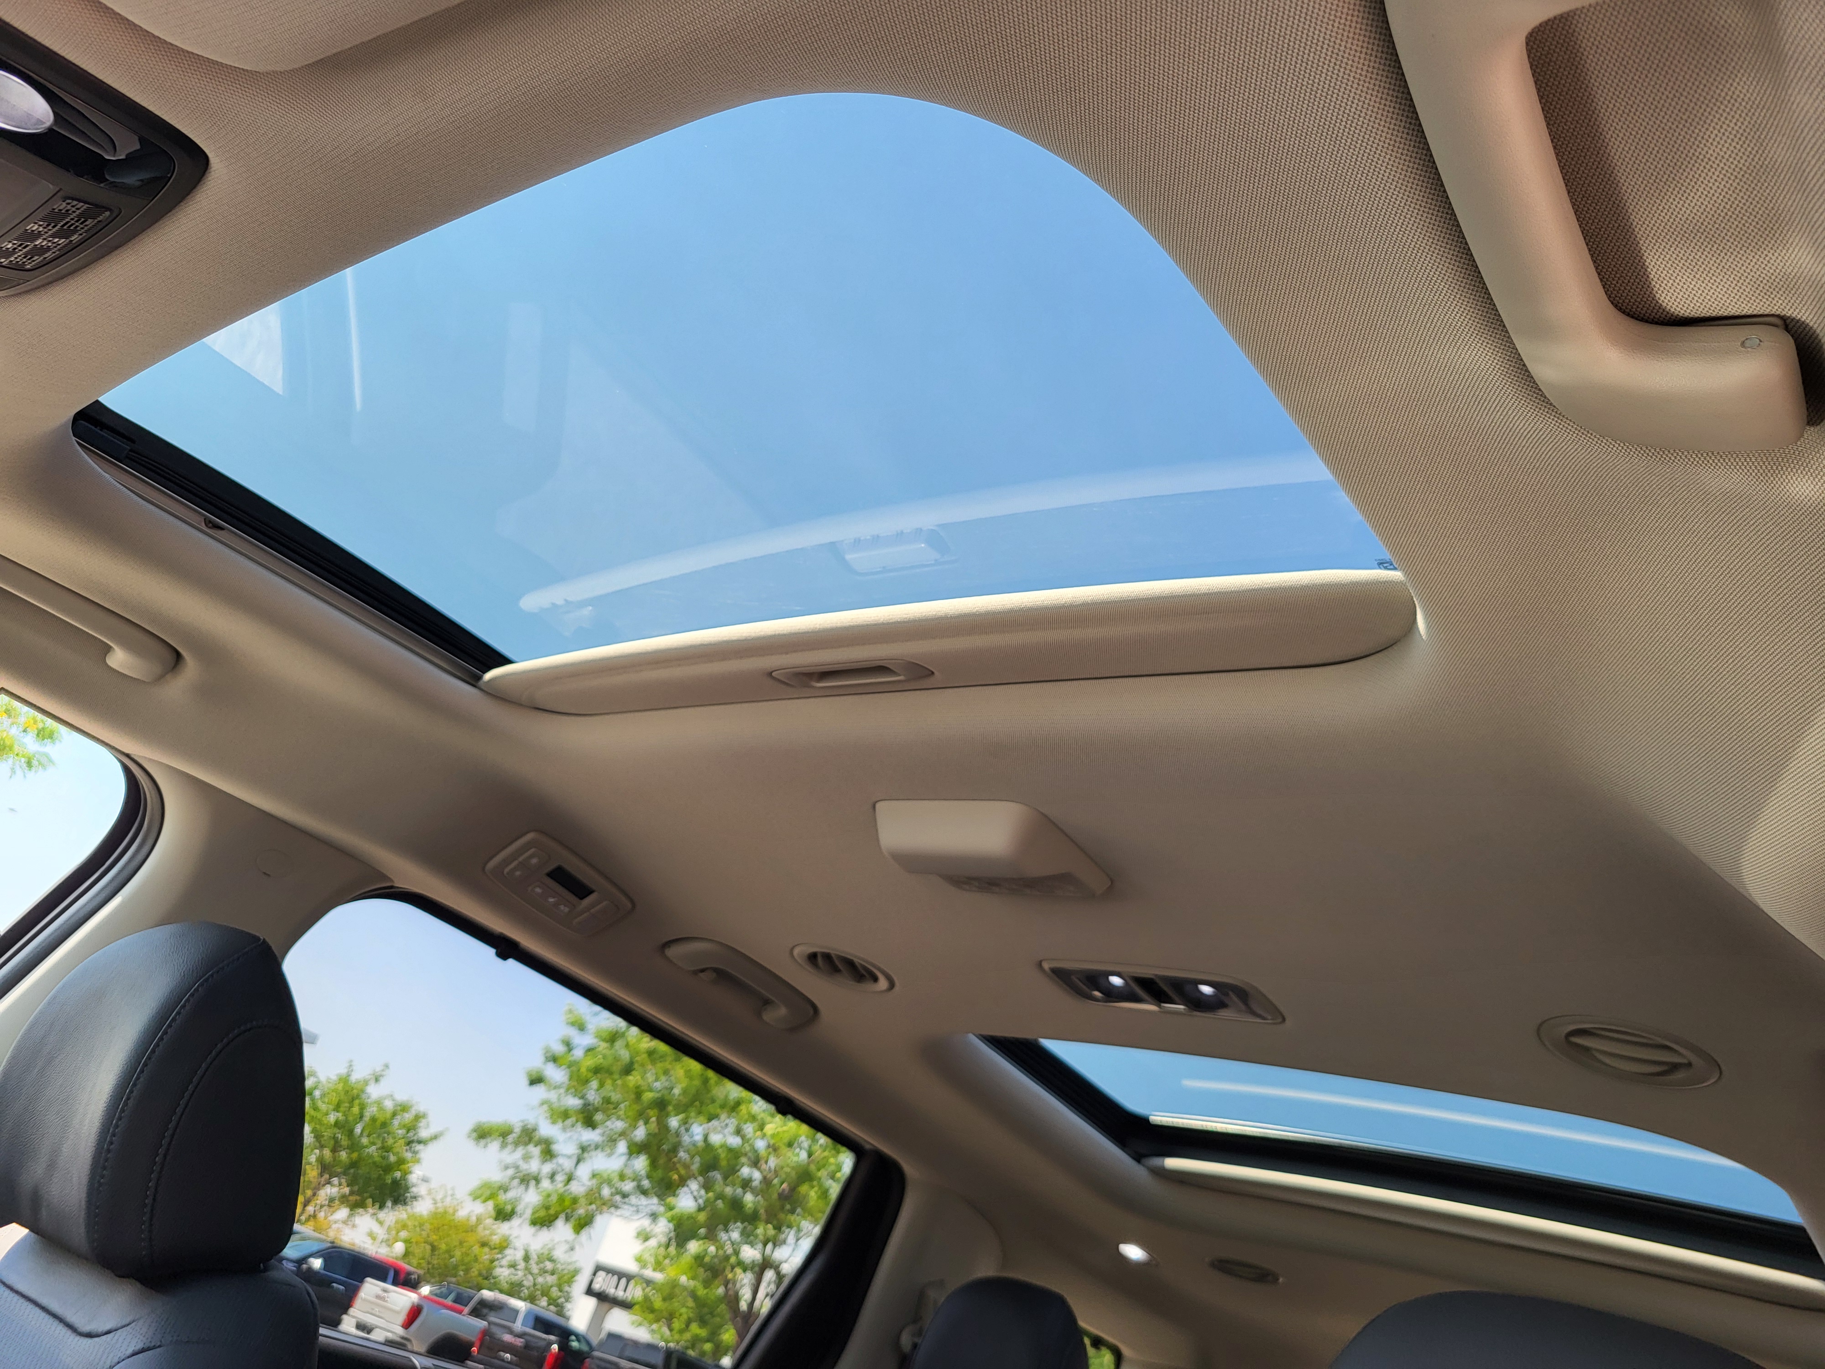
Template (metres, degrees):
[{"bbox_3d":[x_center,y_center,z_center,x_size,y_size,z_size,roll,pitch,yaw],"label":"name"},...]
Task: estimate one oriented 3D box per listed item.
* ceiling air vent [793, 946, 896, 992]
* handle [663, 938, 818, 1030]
[{"bbox_3d":[-0.076,0.314,1.532,0.122,0.025,0.122,-8,-40,40],"label":"ceiling air vent"},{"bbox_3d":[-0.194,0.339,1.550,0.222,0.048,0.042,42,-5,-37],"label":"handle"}]

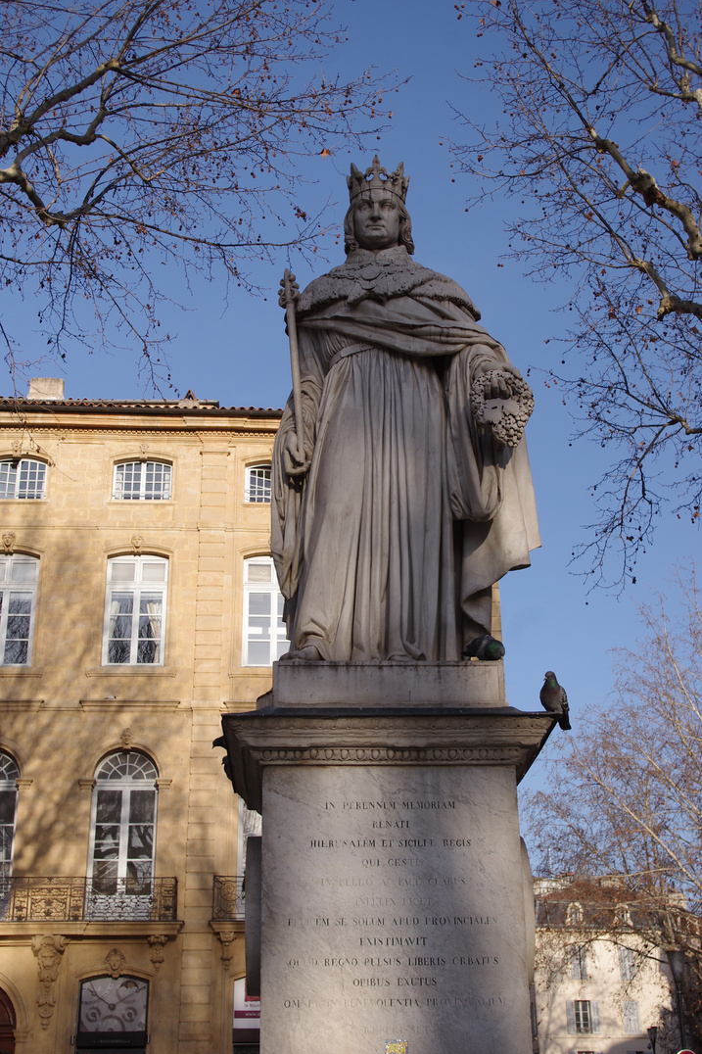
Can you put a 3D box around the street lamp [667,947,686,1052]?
[{"bbox_3d":[5.901,9.948,24.807,0.380,5.120,0.380,0,-25,-2],"label":"street lamp"}]

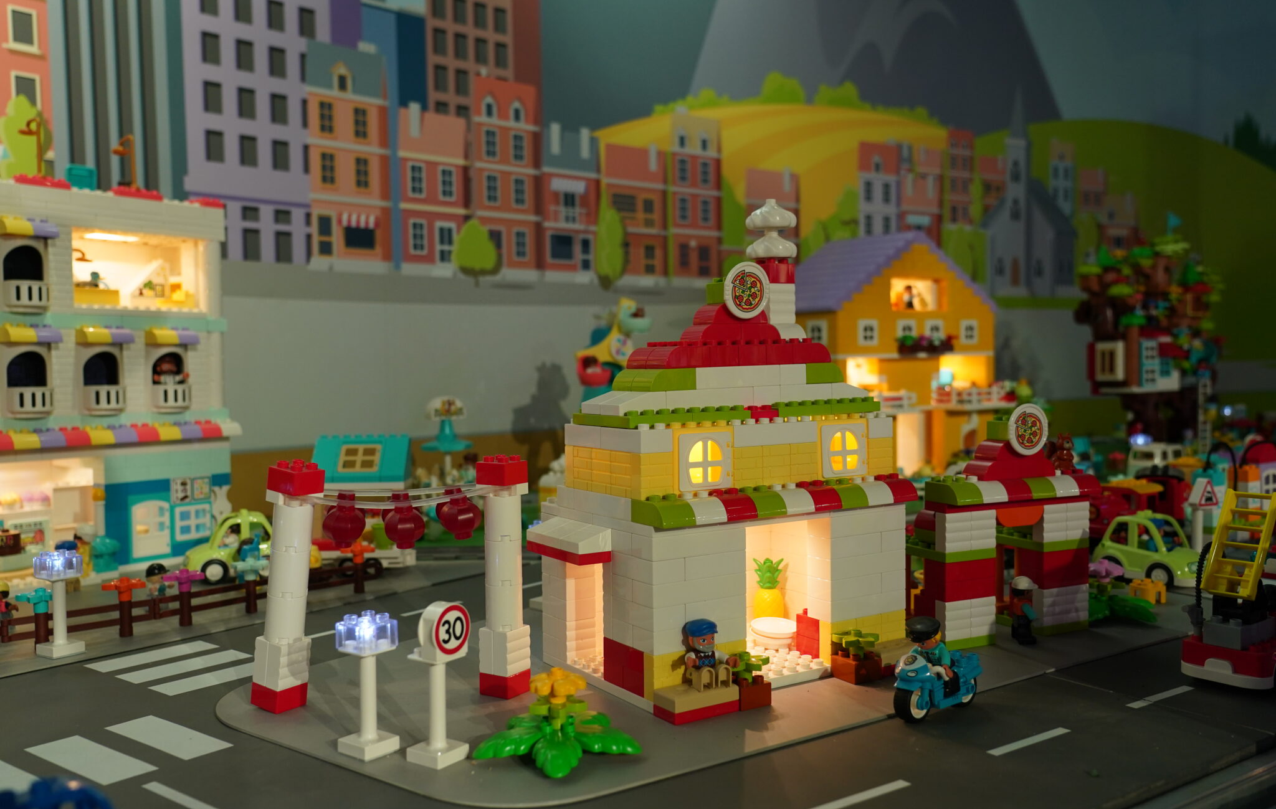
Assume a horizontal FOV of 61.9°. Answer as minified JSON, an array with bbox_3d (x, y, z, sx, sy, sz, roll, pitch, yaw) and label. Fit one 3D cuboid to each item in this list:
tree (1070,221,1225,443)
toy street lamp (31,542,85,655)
[{"bbox_3d":[1.271,-0.137,2.650,0.370,0.645,0.360,-1,2,-11],"label":"tree"},{"bbox_3d":[-0.579,0.199,1.065,0.032,0.101,0.032,0,2,34],"label":"toy street lamp"}]

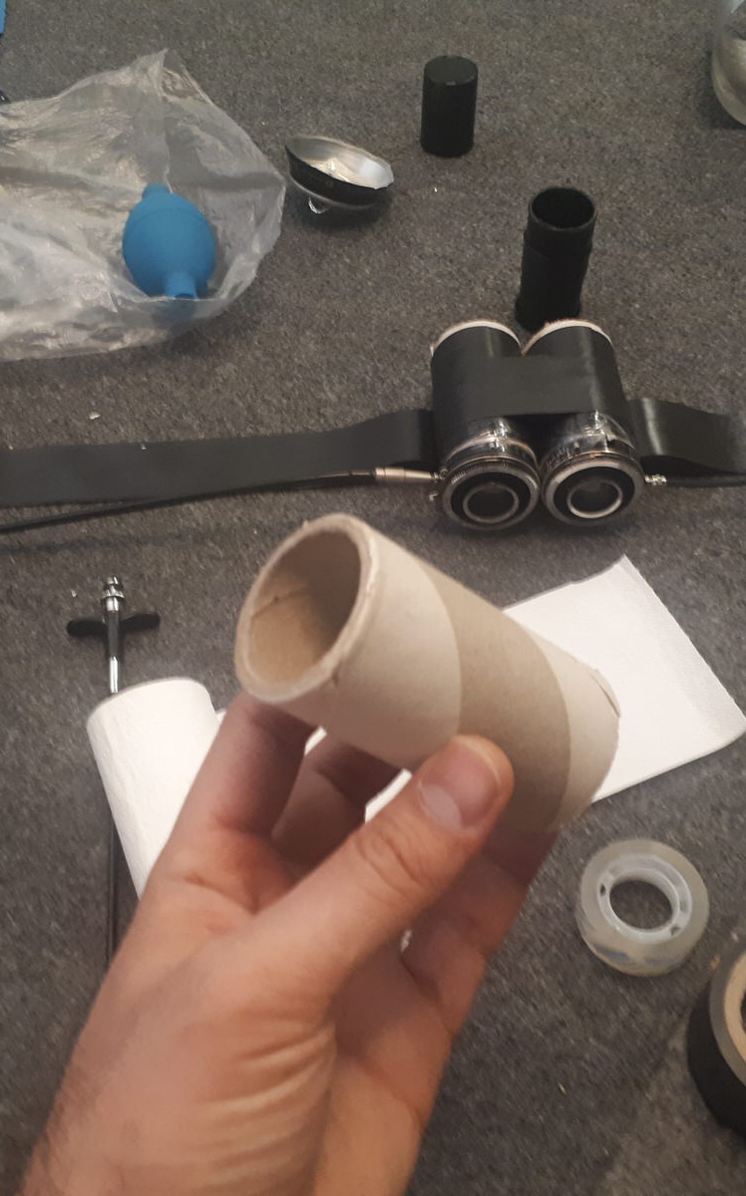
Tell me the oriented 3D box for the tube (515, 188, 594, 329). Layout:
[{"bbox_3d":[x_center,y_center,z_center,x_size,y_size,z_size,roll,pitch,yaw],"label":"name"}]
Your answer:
[{"bbox_3d":[0.099,-0.183,0.675,0.037,0.066,0.037,0,54,0],"label":"tube"}]

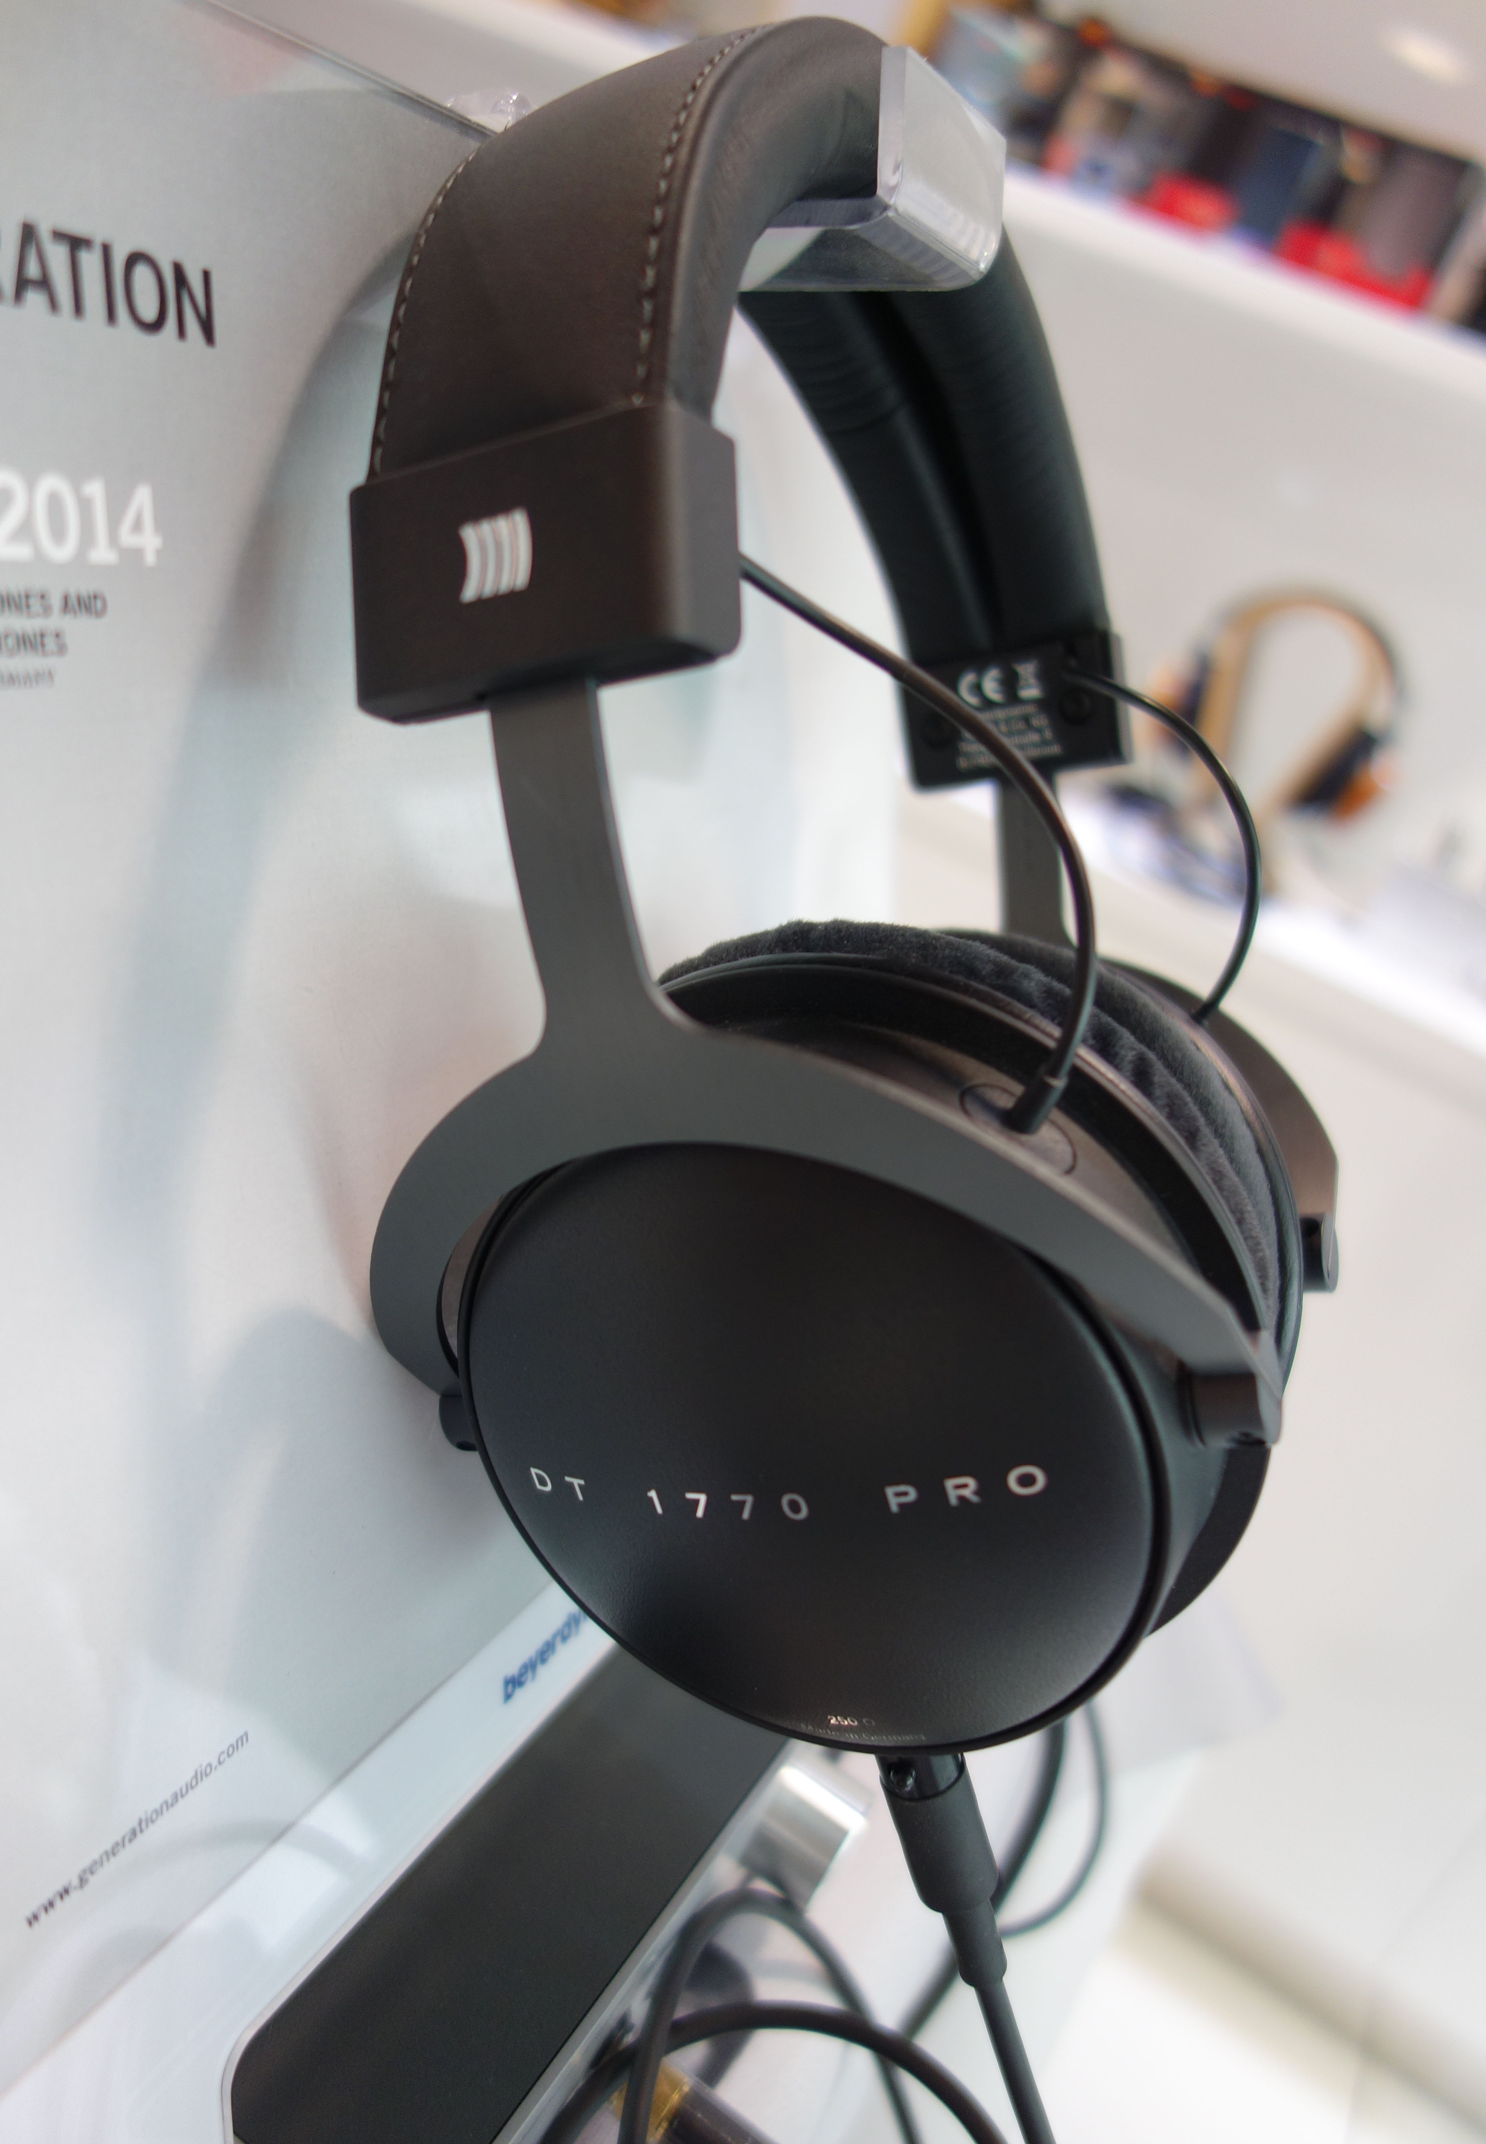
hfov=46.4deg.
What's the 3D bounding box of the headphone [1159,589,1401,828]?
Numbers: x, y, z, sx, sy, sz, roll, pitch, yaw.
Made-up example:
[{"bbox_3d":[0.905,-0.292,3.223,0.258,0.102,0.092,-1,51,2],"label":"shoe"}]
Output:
[{"bbox_3d":[0.502,-0.343,1.600,0.205,0.190,0.100,29,23,17],"label":"headphone"}]

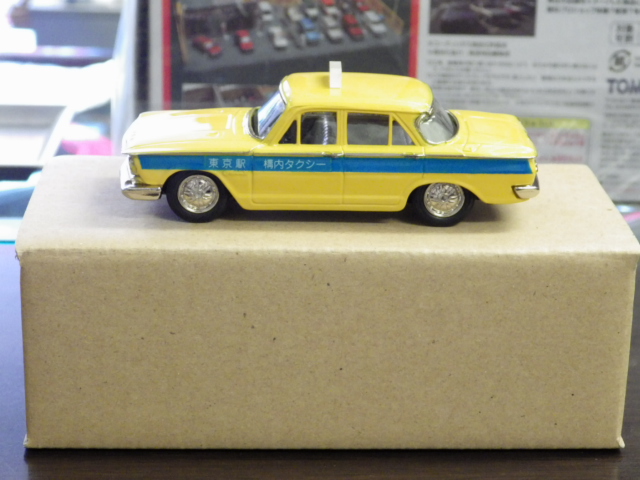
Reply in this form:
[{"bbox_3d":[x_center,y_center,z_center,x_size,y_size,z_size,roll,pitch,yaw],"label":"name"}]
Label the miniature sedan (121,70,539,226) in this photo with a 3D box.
[{"bbox_3d":[0.002,-0.018,0.282,0.073,0.025,0.026,1,19,-1],"label":"miniature sedan"}]

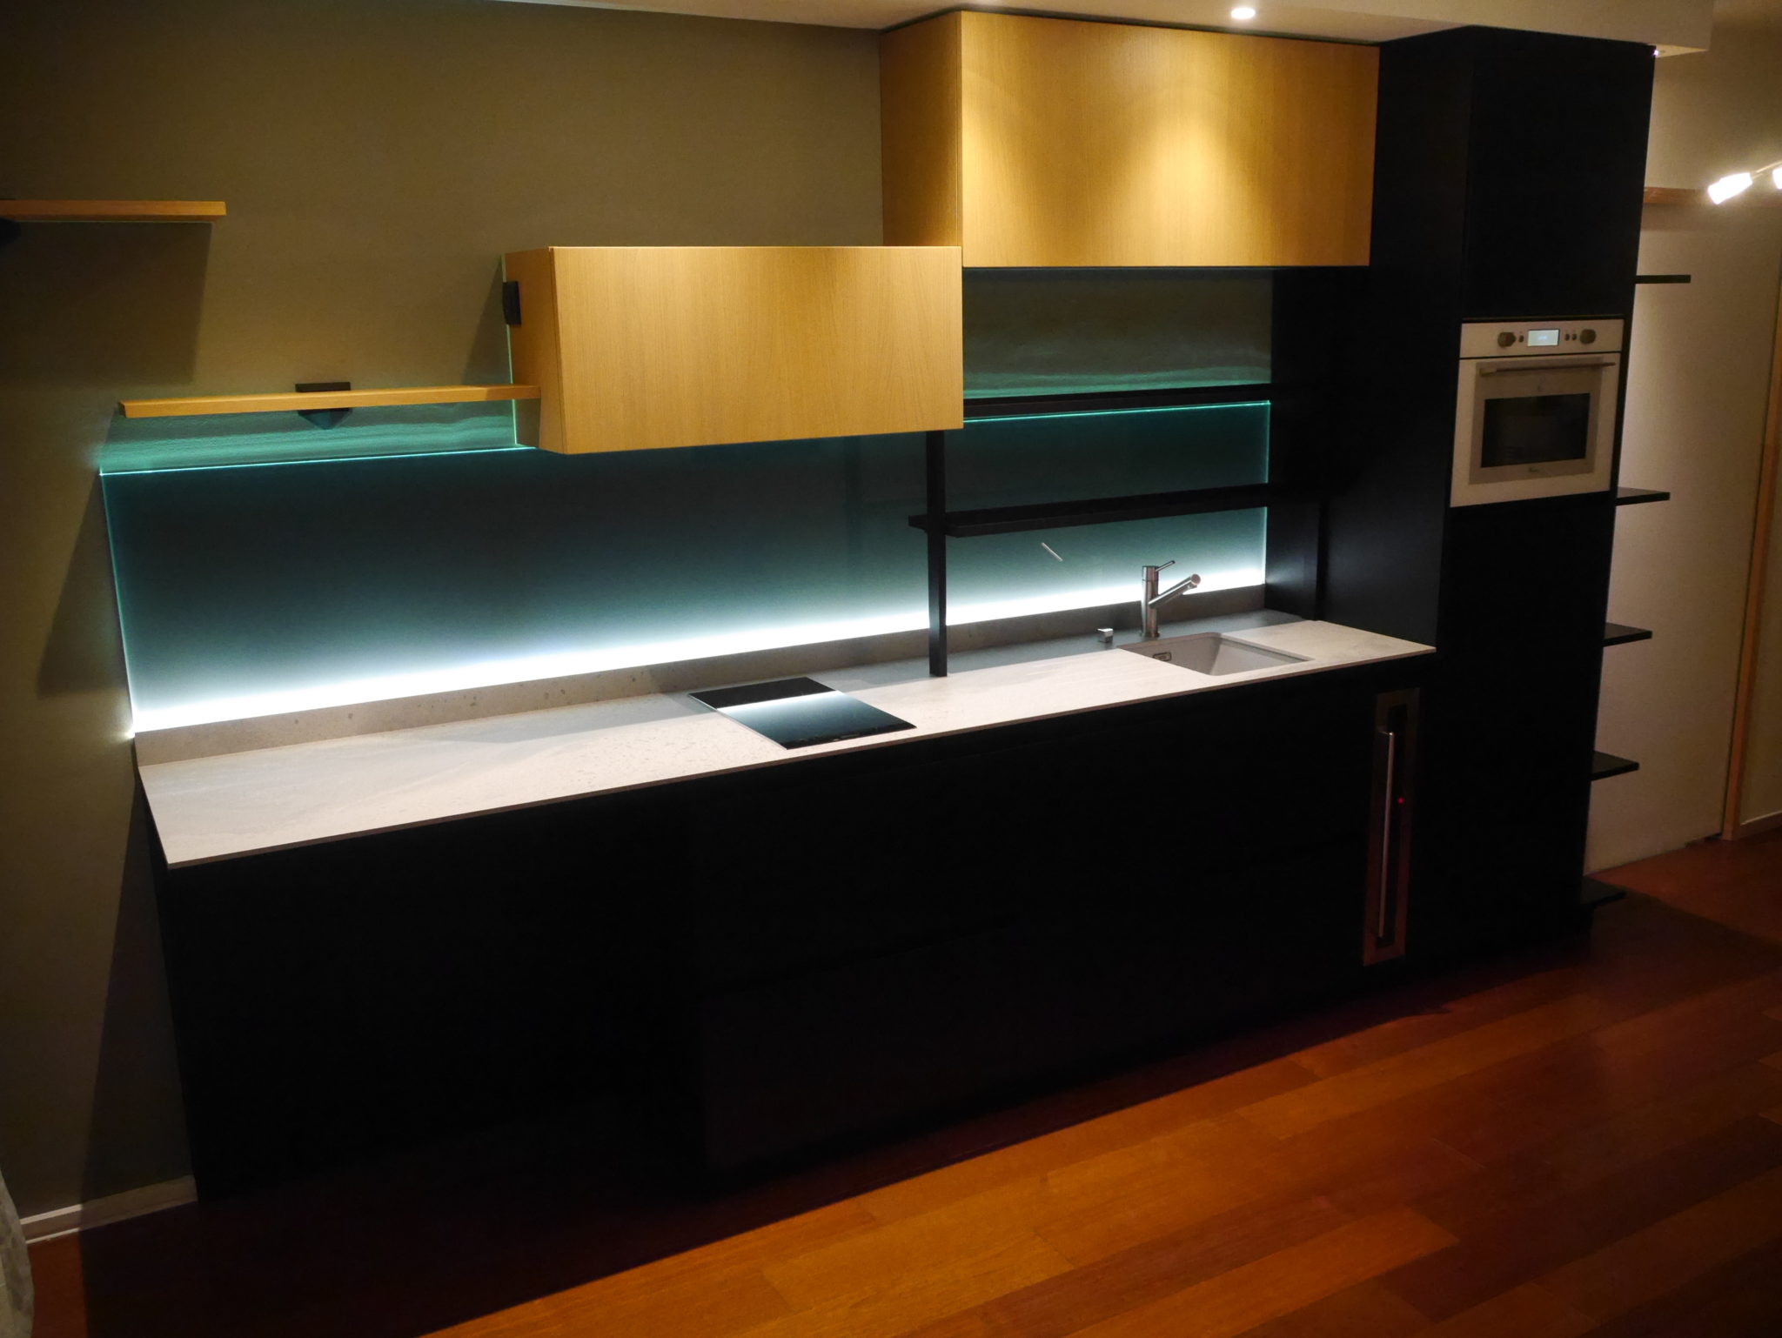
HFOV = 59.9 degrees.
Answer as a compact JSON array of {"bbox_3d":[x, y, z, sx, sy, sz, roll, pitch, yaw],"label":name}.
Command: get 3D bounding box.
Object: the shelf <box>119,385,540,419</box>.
[{"bbox_3d":[-1.077,-0.522,3.003,0.747,0.024,0.154,-8,15,-28],"label":"shelf"}]

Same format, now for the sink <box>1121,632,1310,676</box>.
[{"bbox_3d":[0.806,0.049,3.862,0.324,0.171,0.364,-8,15,-28],"label":"sink"}]

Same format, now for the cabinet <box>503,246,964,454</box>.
[{"bbox_3d":[-0.319,-0.690,3.288,0.897,0.386,0.346,-8,15,-28],"label":"cabinet"}]

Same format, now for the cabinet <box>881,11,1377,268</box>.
[{"bbox_3d":[0.591,-1.223,3.690,1.202,0.518,0.346,-8,15,-28],"label":"cabinet"}]

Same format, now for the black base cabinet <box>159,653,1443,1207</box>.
[{"bbox_3d":[-0.051,0.538,3.564,2.901,0.935,0.610,-8,15,-28],"label":"black base cabinet"}]

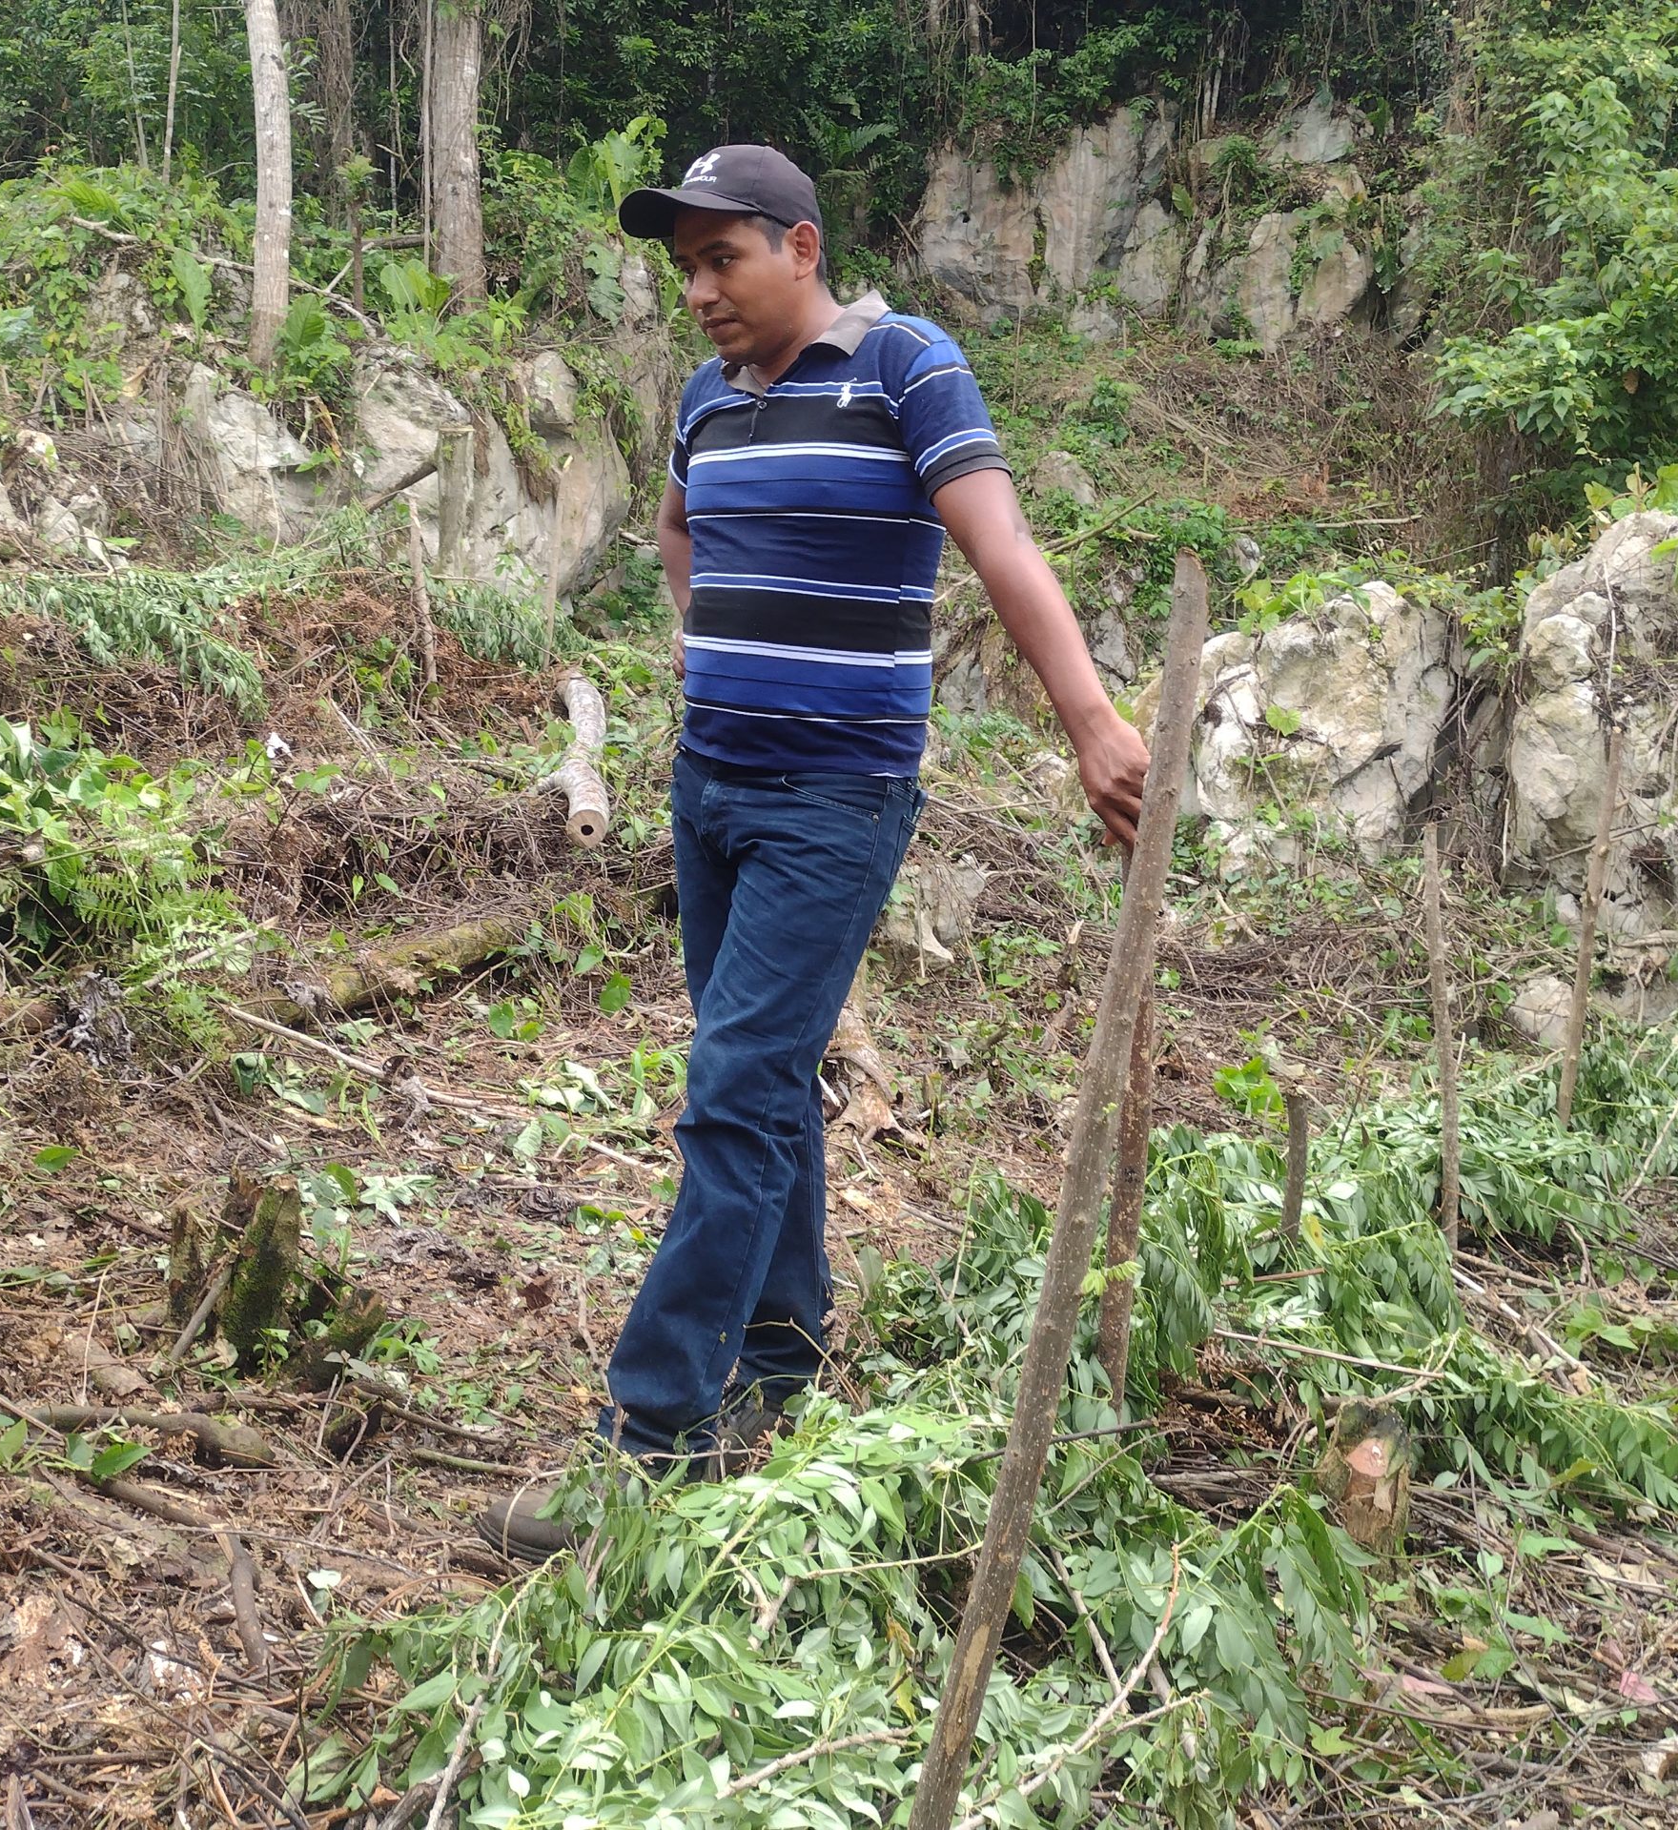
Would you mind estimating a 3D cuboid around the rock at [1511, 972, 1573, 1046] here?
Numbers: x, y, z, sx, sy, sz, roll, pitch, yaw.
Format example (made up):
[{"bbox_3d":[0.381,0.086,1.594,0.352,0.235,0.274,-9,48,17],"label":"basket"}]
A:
[{"bbox_3d":[2.141,0.288,5.800,0.200,0.200,0.190,3,7,20],"label":"rock"}]

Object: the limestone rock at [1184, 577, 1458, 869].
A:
[{"bbox_3d":[1.694,-0.668,6.700,0.870,0.930,0.700,2,7,14],"label":"limestone rock"}]

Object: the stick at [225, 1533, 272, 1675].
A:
[{"bbox_3d":[-0.670,0.763,2.152,0.040,0.040,0.270,-3,7,-22],"label":"stick"}]

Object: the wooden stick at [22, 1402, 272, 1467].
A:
[{"bbox_3d":[-0.927,0.678,2.518,0.340,0.055,0.065,2,7,18],"label":"wooden stick"}]

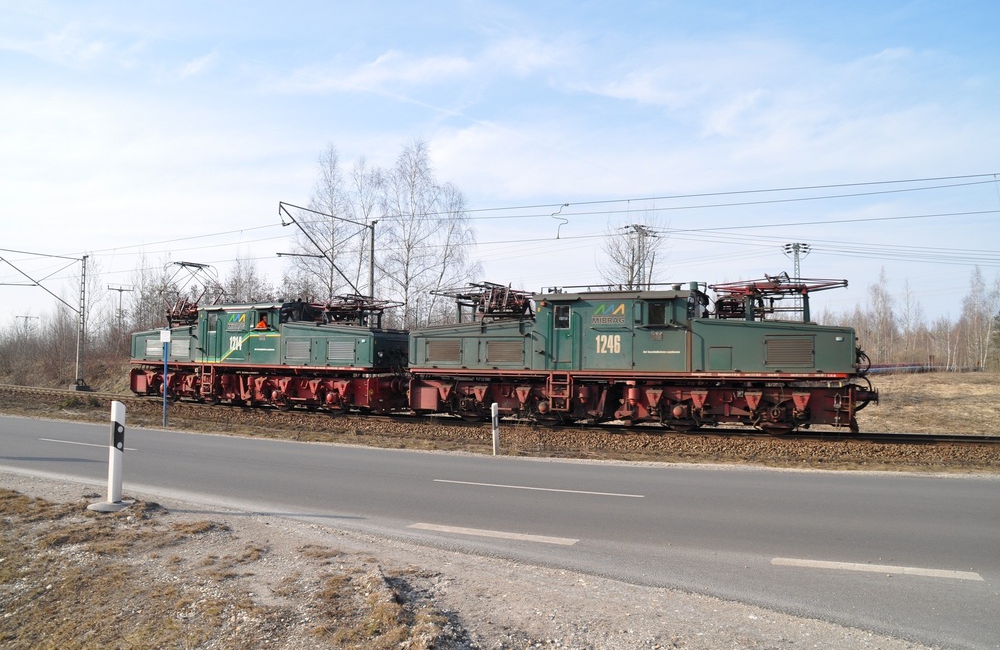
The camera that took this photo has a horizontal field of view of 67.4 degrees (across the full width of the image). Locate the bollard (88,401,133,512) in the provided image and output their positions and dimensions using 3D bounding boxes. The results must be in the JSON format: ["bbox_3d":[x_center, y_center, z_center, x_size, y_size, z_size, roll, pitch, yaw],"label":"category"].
[{"bbox_3d":[-3.885,1.302,7.500,0.360,1.050,0.330,0,-1,22],"label":"bollard"}]

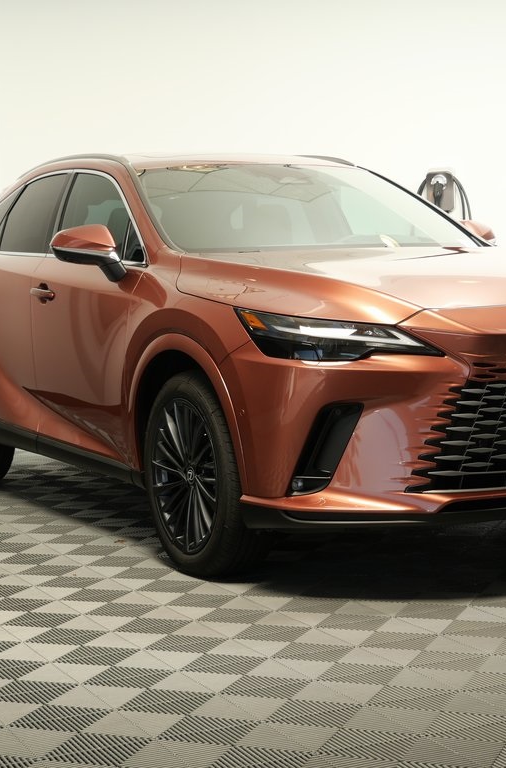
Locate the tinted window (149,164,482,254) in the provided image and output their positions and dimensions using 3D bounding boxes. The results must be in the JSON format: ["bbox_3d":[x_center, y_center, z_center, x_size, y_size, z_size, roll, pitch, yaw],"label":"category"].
[{"bbox_3d":[0.233,-0.762,5.805,1.440,0.150,0.980,-4,33,-28],"label":"tinted window"}]

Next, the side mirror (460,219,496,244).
[{"bbox_3d":[1.042,-0.656,6.375,0.250,0.210,0.190,-4,5,-28],"label":"side mirror"}]

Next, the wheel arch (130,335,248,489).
[{"bbox_3d":[-0.224,0.079,4.826,0.130,0.530,0.950,-4,5,-28],"label":"wheel arch"}]

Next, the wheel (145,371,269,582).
[{"bbox_3d":[-0.164,0.322,4.919,0.240,0.760,0.760,-3,5,-27],"label":"wheel"}]

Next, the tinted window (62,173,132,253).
[{"bbox_3d":[-0.656,-0.732,5.793,0.060,0.440,1.000,24,-8,-28],"label":"tinted window"}]

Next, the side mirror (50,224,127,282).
[{"bbox_3d":[-0.662,-0.522,5.404,0.250,0.210,0.190,-4,5,-28],"label":"side mirror"}]

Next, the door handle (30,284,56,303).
[{"bbox_3d":[-0.934,-0.400,6.062,0.060,0.075,0.240,-4,5,-28],"label":"door handle"}]

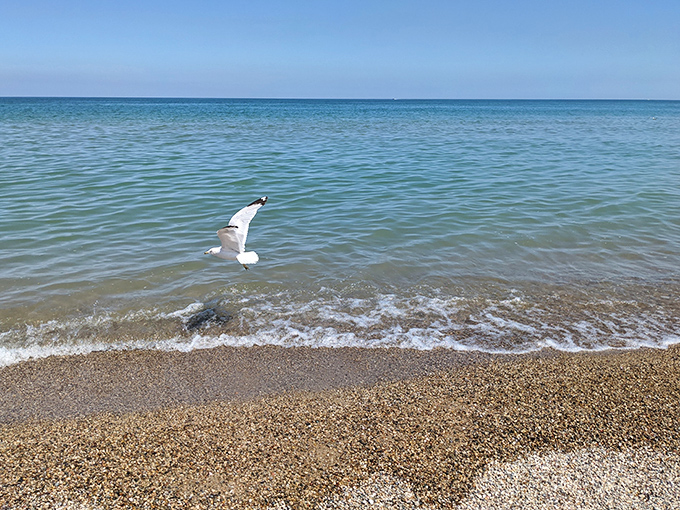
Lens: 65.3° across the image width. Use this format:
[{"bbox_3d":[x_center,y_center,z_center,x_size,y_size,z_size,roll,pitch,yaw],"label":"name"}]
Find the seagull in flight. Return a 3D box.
[{"bbox_3d":[-0.830,-0.175,4.080,0.490,0.460,0.600,5,17,17],"label":"seagull in flight"}]

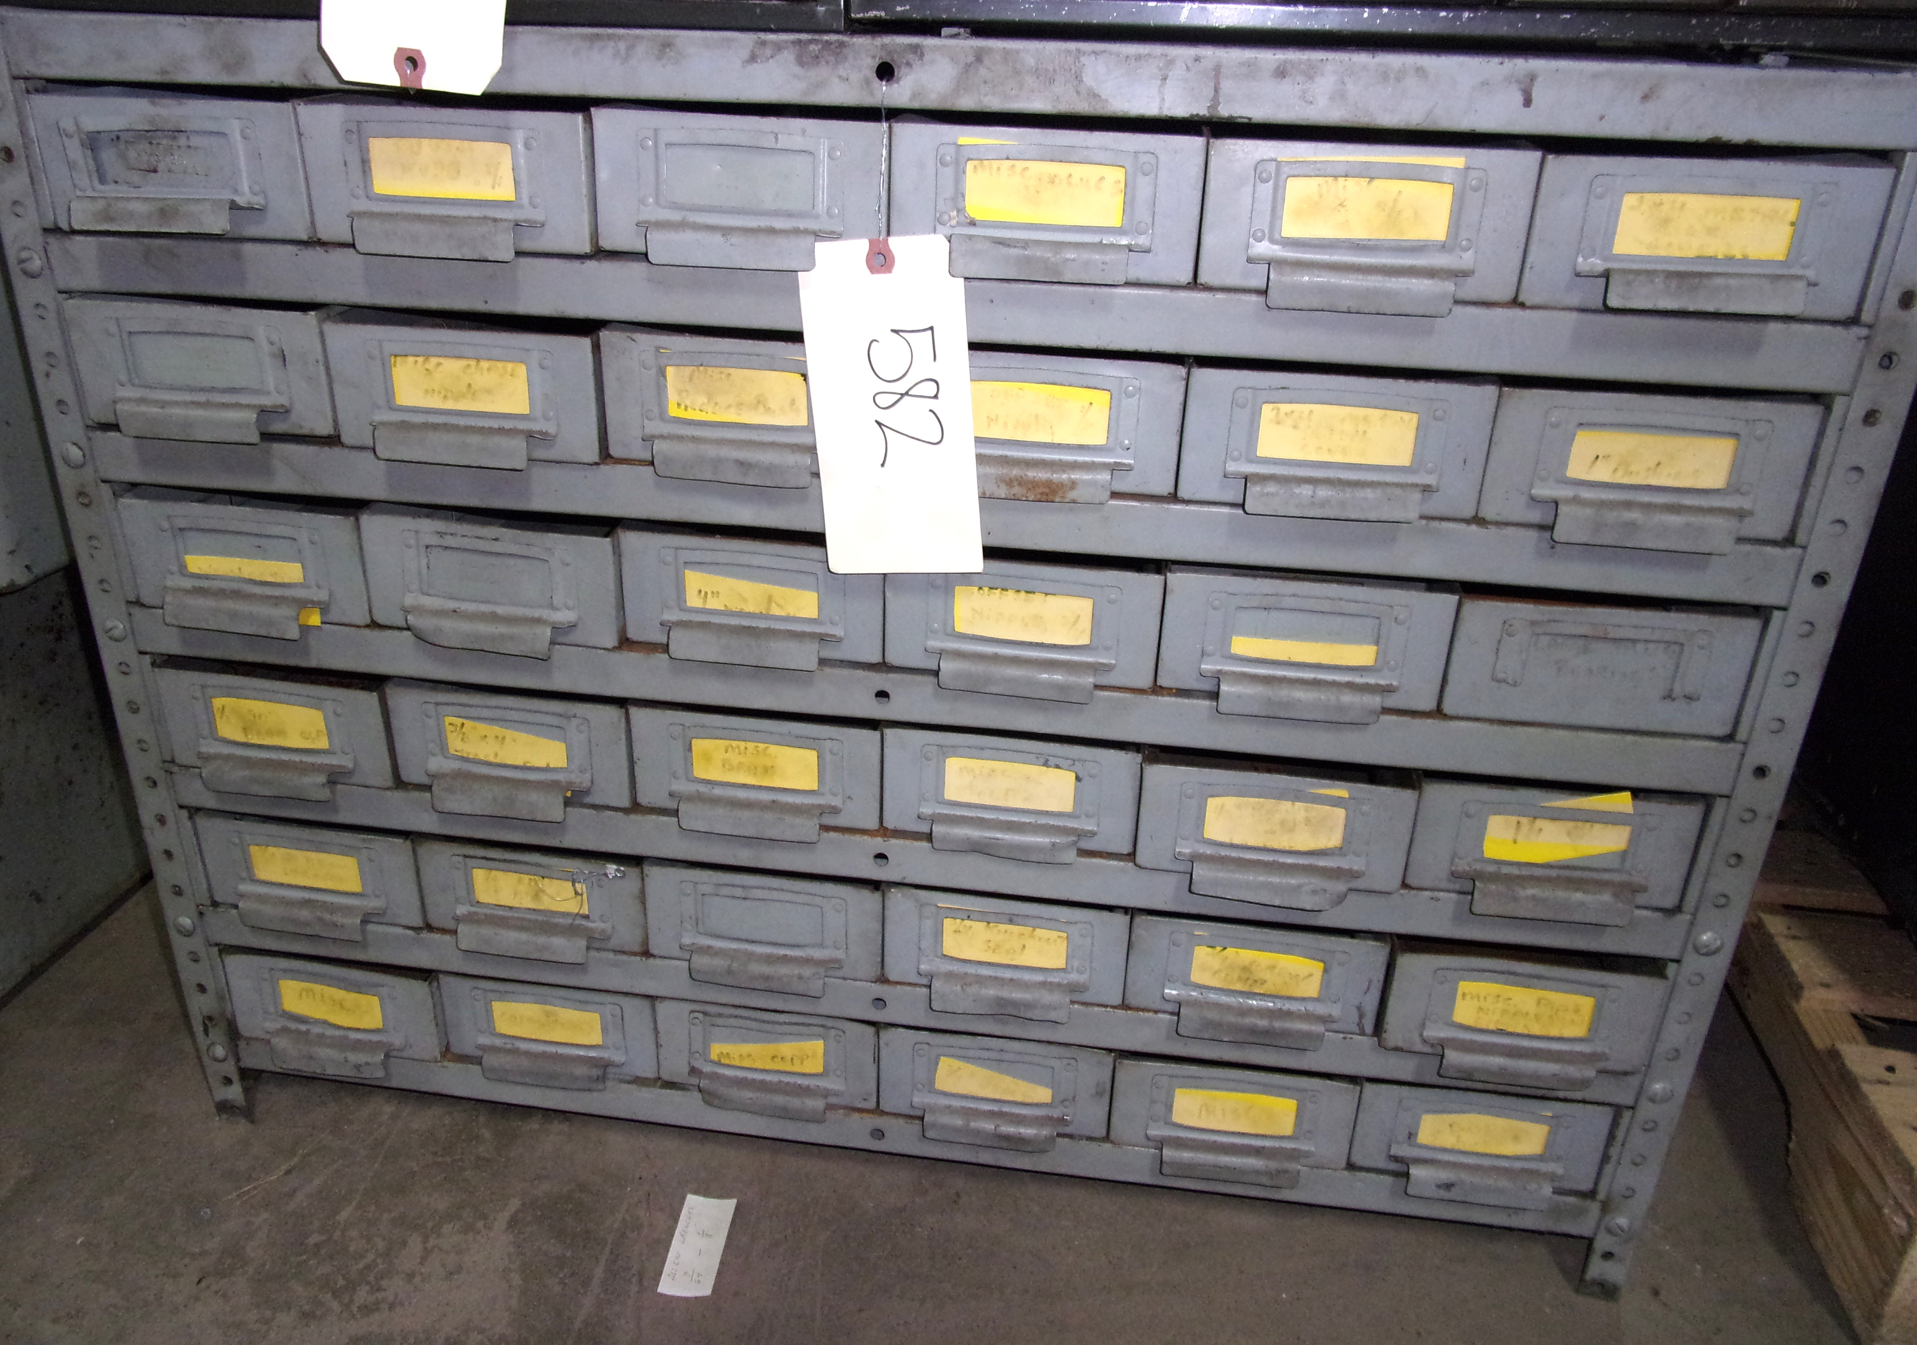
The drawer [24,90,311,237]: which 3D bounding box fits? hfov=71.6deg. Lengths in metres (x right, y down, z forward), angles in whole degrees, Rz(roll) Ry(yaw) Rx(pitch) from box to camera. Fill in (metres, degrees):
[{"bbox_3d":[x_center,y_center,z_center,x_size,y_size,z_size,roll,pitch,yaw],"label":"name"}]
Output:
[{"bbox_3d":[-0.373,-0.313,0.803,0.143,0.067,0.338,5,24,6],"label":"drawer"}]

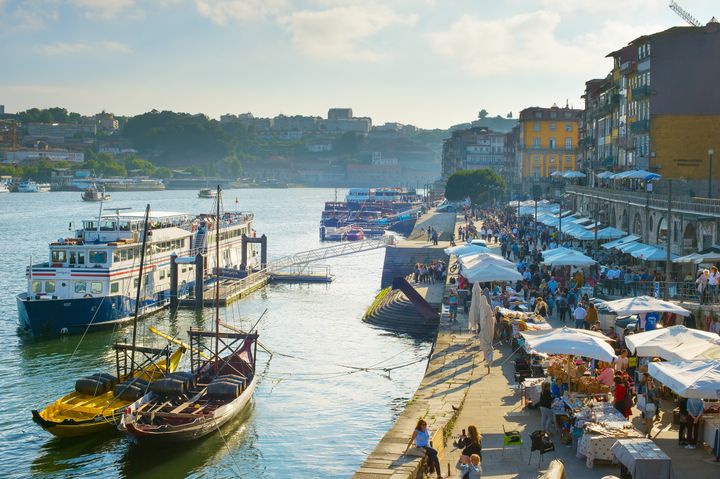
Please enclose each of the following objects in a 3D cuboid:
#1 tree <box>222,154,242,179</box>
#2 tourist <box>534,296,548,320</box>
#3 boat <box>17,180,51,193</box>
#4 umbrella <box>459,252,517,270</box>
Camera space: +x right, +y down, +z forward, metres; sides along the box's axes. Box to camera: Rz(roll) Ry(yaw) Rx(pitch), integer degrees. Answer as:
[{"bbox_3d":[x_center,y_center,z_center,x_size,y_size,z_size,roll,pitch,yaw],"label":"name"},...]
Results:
[{"bbox_3d":[-86.761,-49.675,680.000,13.600,16.300,13.200,1,4,0],"label":"tree"},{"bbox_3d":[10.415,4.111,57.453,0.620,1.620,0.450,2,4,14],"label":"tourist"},{"bbox_3d":[-190.551,-30.503,585.000,20.000,6.500,5.500,2,4,30],"label":"boat"},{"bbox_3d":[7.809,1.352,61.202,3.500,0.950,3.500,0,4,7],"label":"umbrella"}]

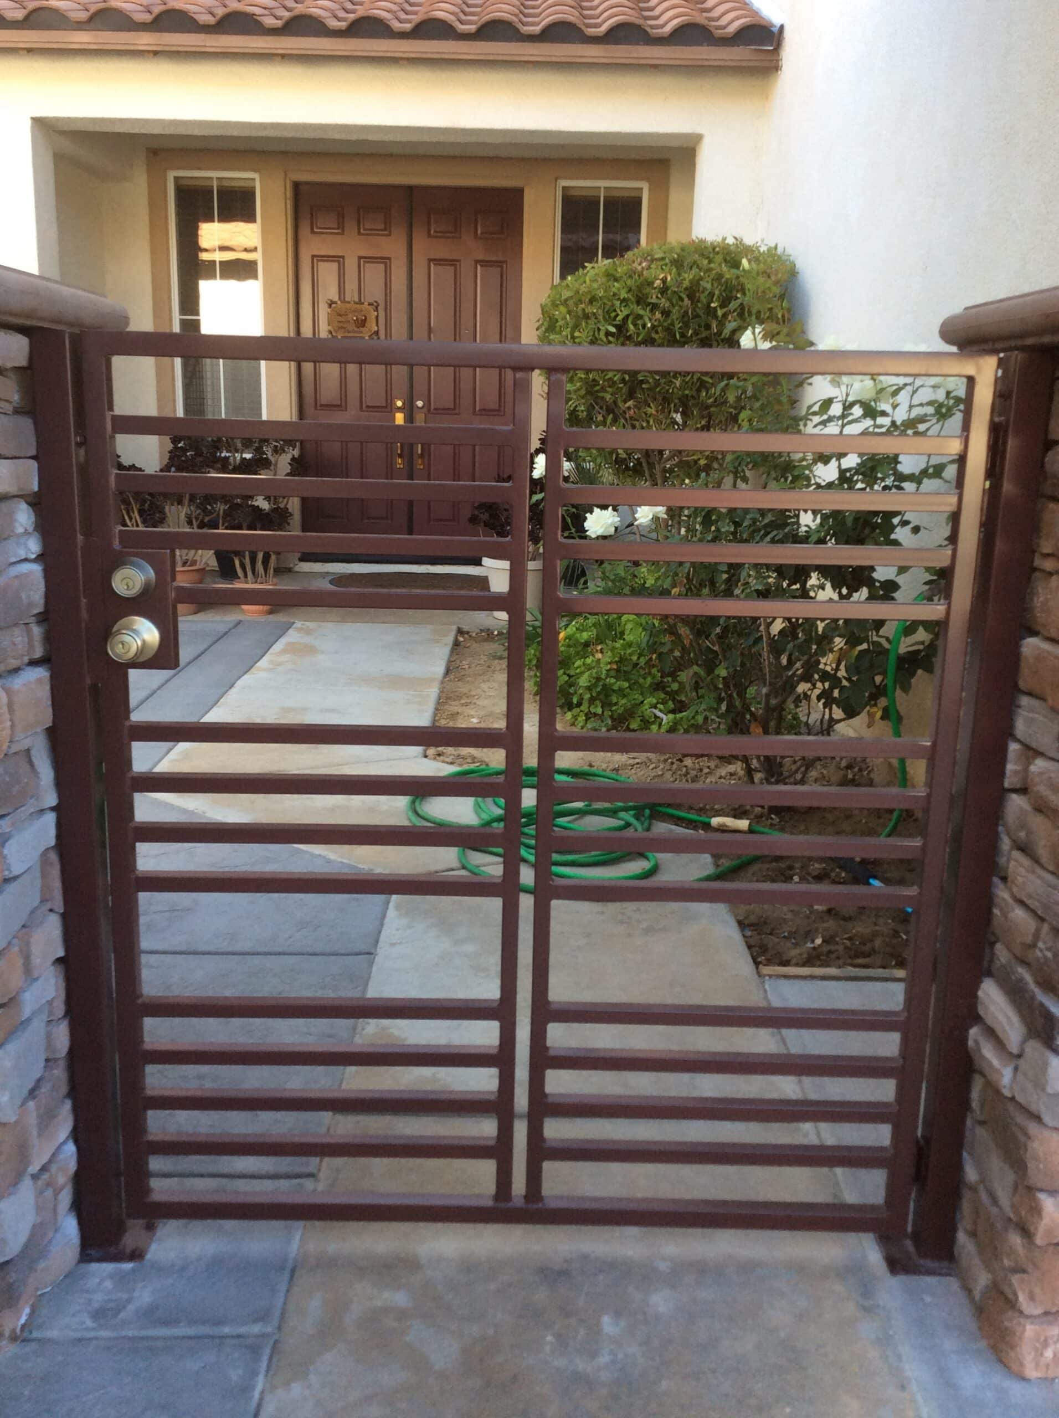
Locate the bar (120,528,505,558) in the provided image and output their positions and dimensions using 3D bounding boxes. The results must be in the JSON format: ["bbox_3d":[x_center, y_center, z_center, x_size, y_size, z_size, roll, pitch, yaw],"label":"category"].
[{"bbox_3d":[-0.309,-0.241,1.942,0.566,0.026,0.026,1,14,-1],"label":"bar"}]

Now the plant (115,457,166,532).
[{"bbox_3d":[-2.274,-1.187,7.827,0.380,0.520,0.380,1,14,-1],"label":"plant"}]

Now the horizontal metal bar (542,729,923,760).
[{"bbox_3d":[0.317,0.052,2.018,0.563,0.026,0.026,1,14,-1],"label":"horizontal metal bar"}]

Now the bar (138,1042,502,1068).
[{"bbox_3d":[-0.342,0.569,2.215,0.582,0.026,0.026,1,13,-1],"label":"bar"}]

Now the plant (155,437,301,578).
[{"bbox_3d":[-1.865,-1.247,8.368,0.851,0.827,0.700,1,13,-1],"label":"plant"}]

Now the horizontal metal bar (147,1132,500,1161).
[{"bbox_3d":[-0.346,0.729,2.251,0.582,0.026,0.026,1,13,-1],"label":"horizontal metal bar"}]

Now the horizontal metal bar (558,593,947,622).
[{"bbox_3d":[0.339,-0.155,2.055,0.585,0.026,0.026,1,13,-1],"label":"horizontal metal bar"}]

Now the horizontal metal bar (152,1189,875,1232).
[{"bbox_3d":[-0.018,0.852,2.282,1.252,0.032,0.032,1,13,-1],"label":"horizontal metal bar"}]

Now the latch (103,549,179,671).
[{"bbox_3d":[-0.560,-0.139,1.934,0.095,0.174,0.120,1,14,-1],"label":"latch"}]

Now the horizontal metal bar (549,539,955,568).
[{"bbox_3d":[0.341,-0.234,2.038,0.585,0.026,0.026,1,13,-1],"label":"horizontal metal bar"}]

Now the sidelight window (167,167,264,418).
[{"bbox_3d":[-2.050,-2.715,8.925,0.592,1.556,0.080,1,13,-1],"label":"sidelight window"}]

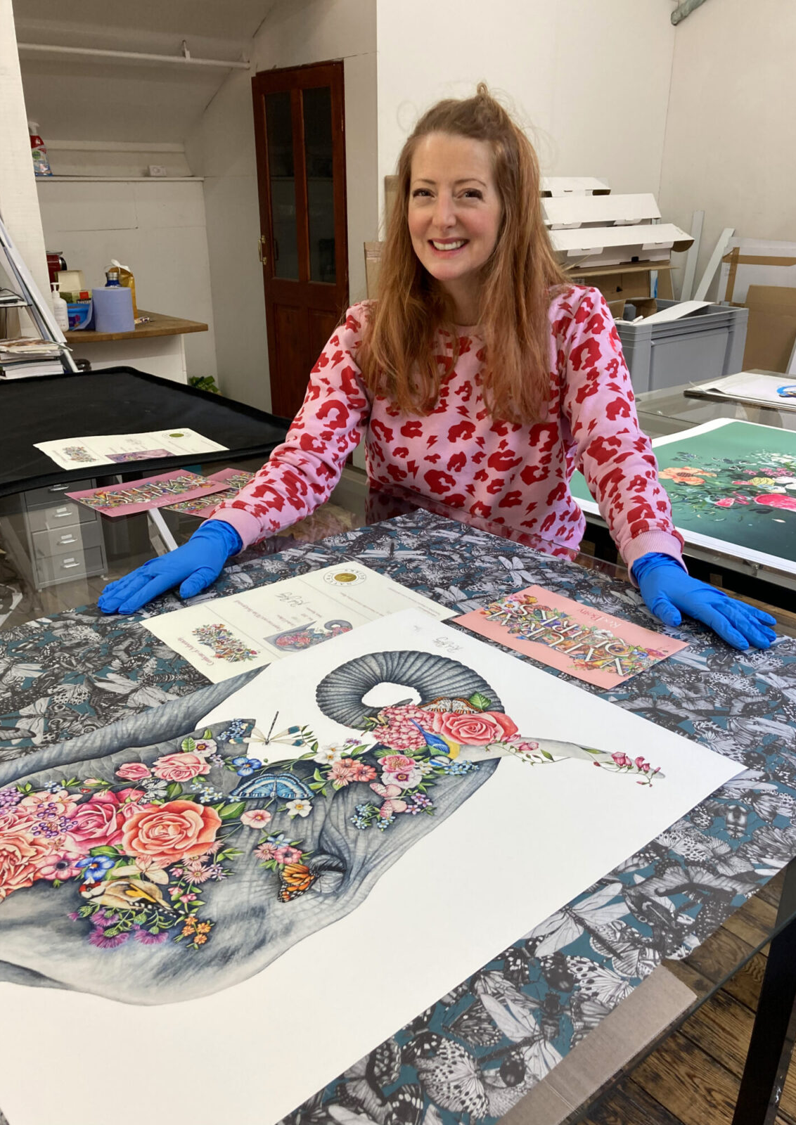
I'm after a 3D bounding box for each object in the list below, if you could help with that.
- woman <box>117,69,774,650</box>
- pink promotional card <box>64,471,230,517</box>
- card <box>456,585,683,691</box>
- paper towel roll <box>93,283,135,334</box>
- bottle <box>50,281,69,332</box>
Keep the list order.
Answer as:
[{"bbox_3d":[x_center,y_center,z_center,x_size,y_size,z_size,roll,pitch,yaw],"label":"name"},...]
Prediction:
[{"bbox_3d":[0.120,0.116,1.415,0.750,1.540,0.620,6,23,14],"label":"woman"},{"bbox_3d":[-0.405,-0.117,1.485,0.210,0.002,0.149,-20,29,-40],"label":"pink promotional card"},{"bbox_3d":[0.187,0.076,1.002,0.148,0.002,0.211,-19,28,-38],"label":"card"},{"bbox_3d":[-1.252,-1.114,4.011,0.165,0.174,0.165,0,22,0],"label":"paper towel roll"},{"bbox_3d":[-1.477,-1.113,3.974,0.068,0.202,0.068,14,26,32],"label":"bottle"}]

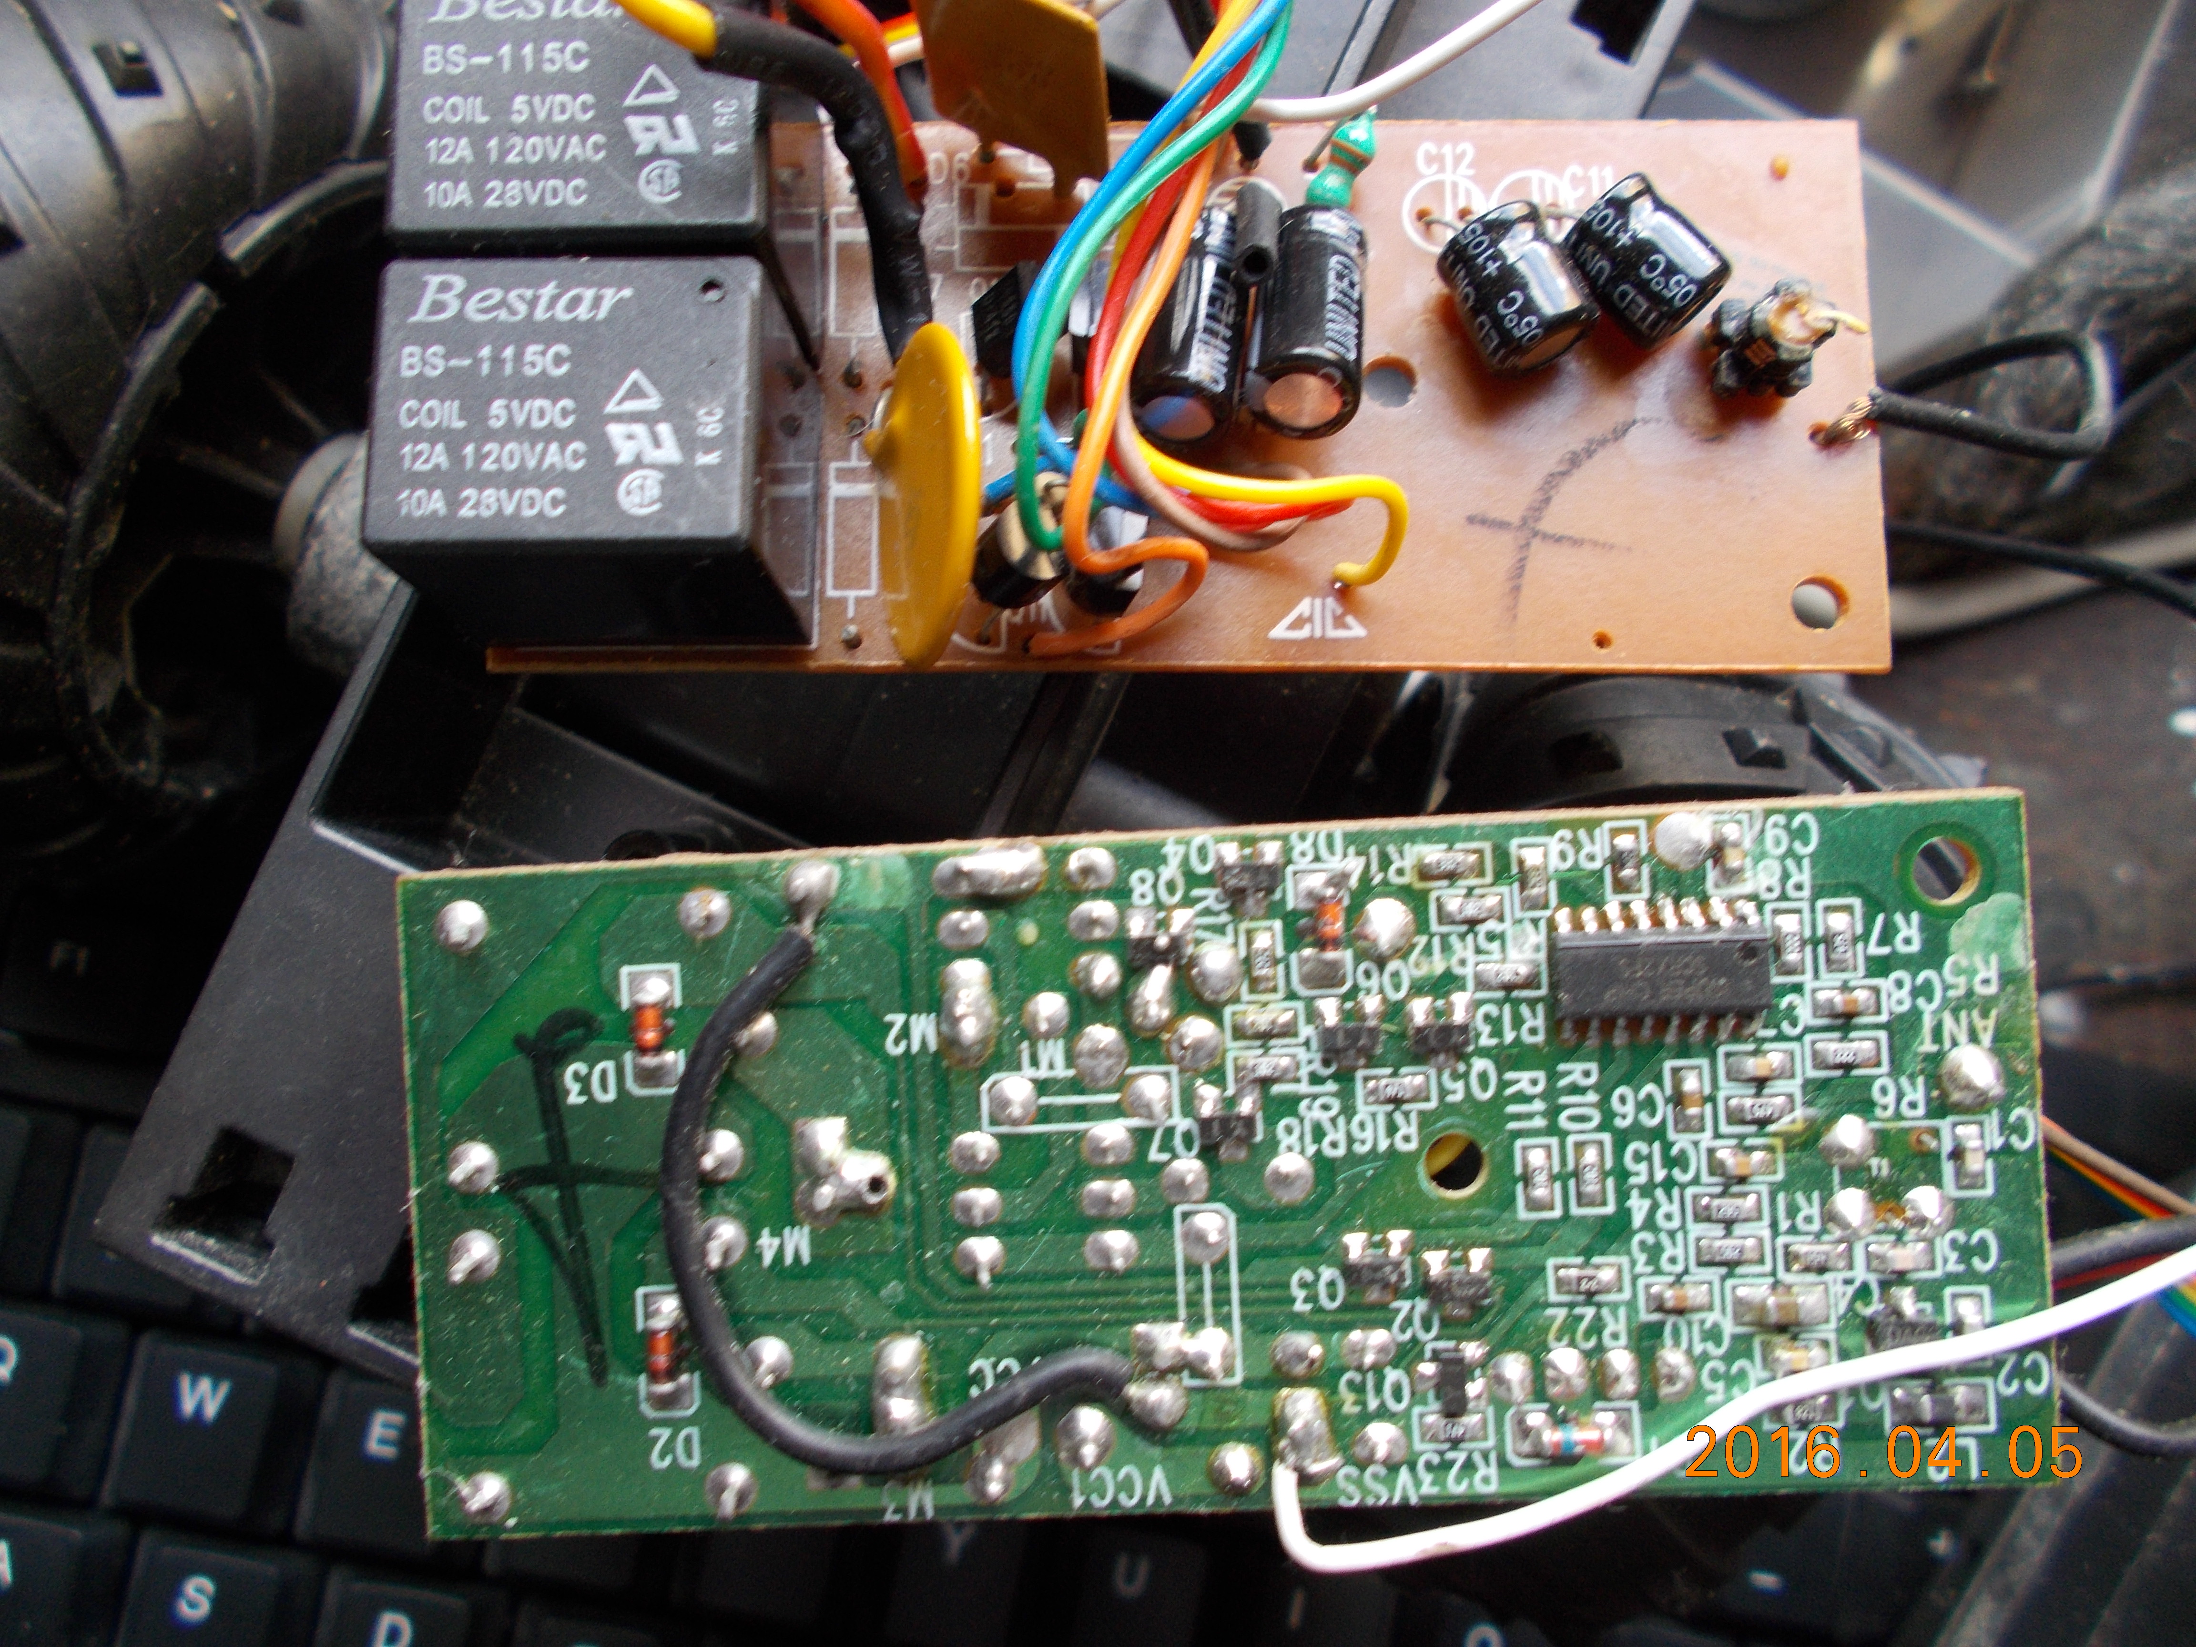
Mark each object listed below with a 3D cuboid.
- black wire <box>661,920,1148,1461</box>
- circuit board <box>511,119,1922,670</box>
[{"bbox_3d":[-0.009,0.018,0.077,0.021,0.004,0.025,-3,90,2],"label":"black wire"},{"bbox_3d":[0.005,-0.025,0.095,0.078,0.002,0.032,0,82,1],"label":"circuit board"}]

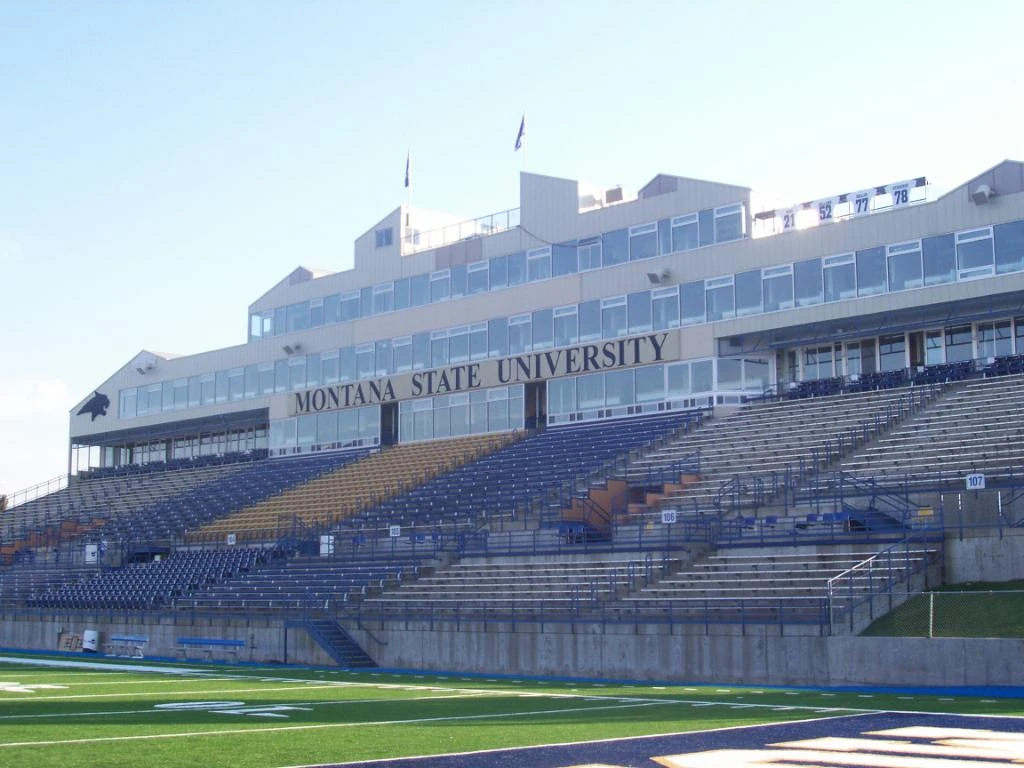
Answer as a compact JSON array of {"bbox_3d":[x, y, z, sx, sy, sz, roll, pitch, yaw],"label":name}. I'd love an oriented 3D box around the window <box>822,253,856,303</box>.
[{"bbox_3d":[12.659,-4.101,60.494,0.100,1.788,1.535,8,-11,-44],"label":"window"}]

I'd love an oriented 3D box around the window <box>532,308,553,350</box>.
[{"bbox_3d":[1.571,-2.712,78.816,0.120,1.989,1.487,8,-11,-44],"label":"window"}]

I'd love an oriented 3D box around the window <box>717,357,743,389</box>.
[{"bbox_3d":[9.774,-0.435,70.441,1.175,1.480,0.100,0,-8,0],"label":"window"}]

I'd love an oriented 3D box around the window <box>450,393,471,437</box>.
[{"bbox_3d":[-2.703,1.570,82.255,0.150,2.390,1.531,7,-10,-44],"label":"window"}]

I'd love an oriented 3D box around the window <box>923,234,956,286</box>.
[{"bbox_3d":[17.119,-4.944,62.800,0.100,1.980,1.545,8,-11,-44],"label":"window"}]

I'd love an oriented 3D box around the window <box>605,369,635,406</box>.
[{"bbox_3d":[5.119,0.221,74.399,0.150,1.770,1.910,7,-11,-44],"label":"window"}]

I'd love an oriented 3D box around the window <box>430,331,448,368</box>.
[{"bbox_3d":[-3.845,-1.860,83.677,0.100,1.987,1.515,8,-11,-44],"label":"window"}]

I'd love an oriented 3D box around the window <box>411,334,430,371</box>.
[{"bbox_3d":[-4.899,-1.759,85.094,0.150,1.970,1.490,7,-11,-44],"label":"window"}]

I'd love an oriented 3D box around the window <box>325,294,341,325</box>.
[{"bbox_3d":[-10.445,-4.261,90.970,0.150,1.720,1.599,7,-10,-44],"label":"window"}]

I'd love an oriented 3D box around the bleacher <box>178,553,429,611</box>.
[{"bbox_3d":[-8.211,7.551,59.120,5.300,2.300,10.100,8,-11,-44],"label":"bleacher"}]

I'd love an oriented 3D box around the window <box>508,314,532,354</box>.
[{"bbox_3d":[0.429,-2.534,79.513,0.150,1.980,1.694,7,-10,-44],"label":"window"}]

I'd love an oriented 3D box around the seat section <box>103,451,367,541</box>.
[{"bbox_3d":[-16.318,6.174,86.336,12.500,5.700,12.200,8,-11,-44],"label":"seat section"}]

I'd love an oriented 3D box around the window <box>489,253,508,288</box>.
[{"bbox_3d":[-0.703,-5.740,81.230,0.100,1.700,1.488,8,-11,-44],"label":"window"}]

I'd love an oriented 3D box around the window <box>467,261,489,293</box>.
[{"bbox_3d":[-1.622,-5.132,75.580,0.100,1.554,1.528,8,-11,-44],"label":"window"}]

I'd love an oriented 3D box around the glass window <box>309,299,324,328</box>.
[{"bbox_3d":[-11.448,-4.160,92.259,0.150,1.720,1.270,7,-11,-44],"label":"glass window"}]

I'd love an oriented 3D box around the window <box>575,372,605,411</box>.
[{"bbox_3d":[3.788,0.407,75.765,0.100,1.670,1.833,8,-11,-44],"label":"window"}]

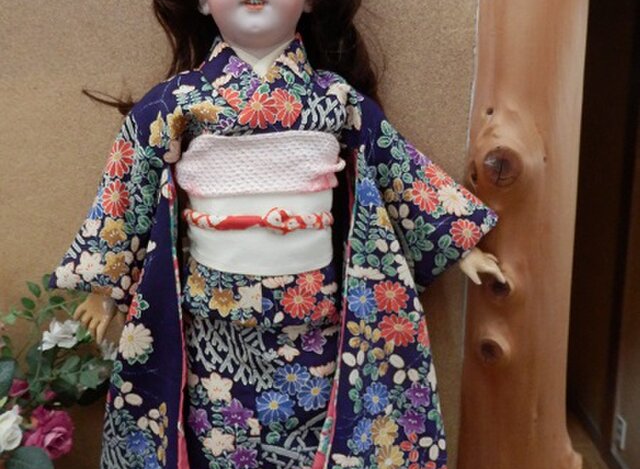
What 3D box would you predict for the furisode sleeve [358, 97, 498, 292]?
[{"bbox_3d":[0.103,-0.043,0.584,0.130,0.185,0.090,0,7,-3],"label":"furisode sleeve"}]

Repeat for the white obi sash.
[{"bbox_3d":[-0.059,-0.029,0.596,0.160,0.130,0.145,0,7,-3],"label":"white obi sash"}]

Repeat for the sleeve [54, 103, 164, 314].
[{"bbox_3d":[-0.202,-0.027,0.586,0.105,0.185,0.090,0,7,-3],"label":"sleeve"}]

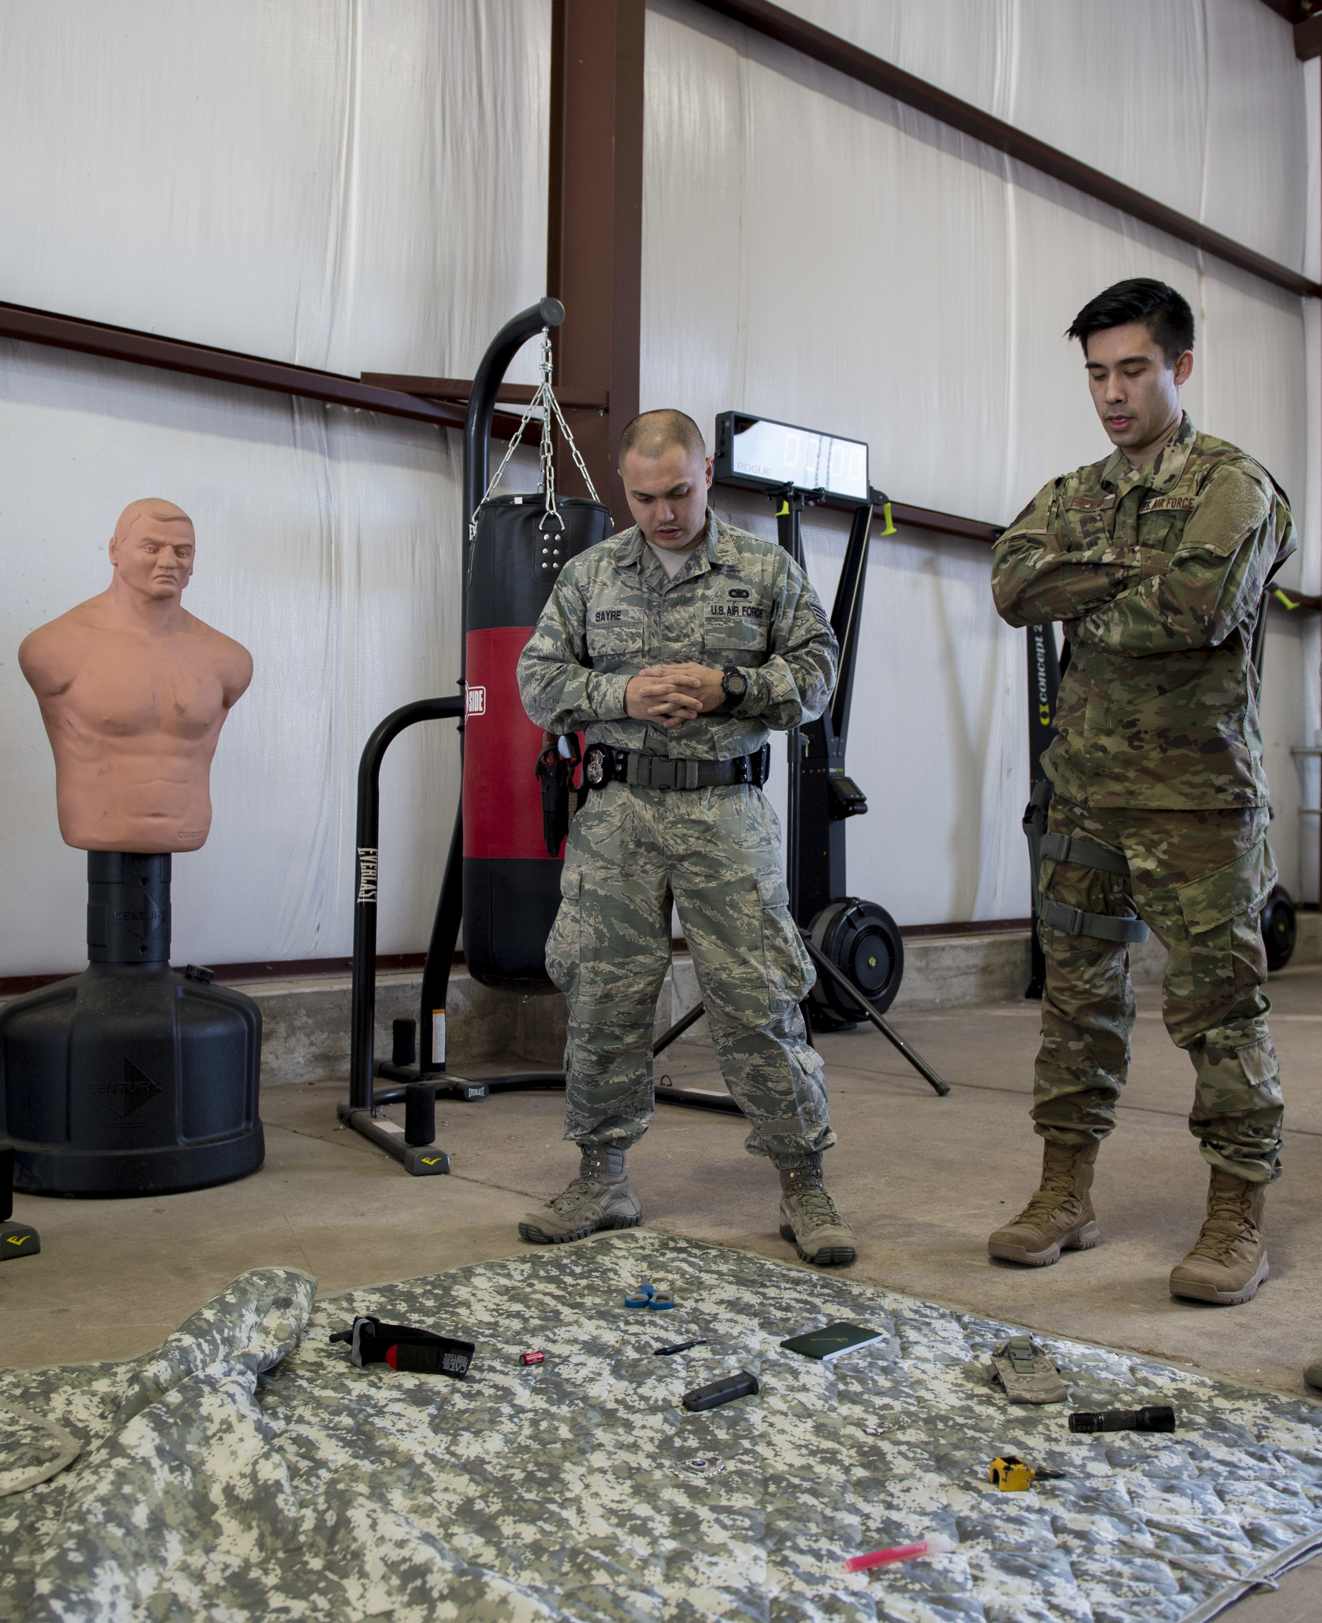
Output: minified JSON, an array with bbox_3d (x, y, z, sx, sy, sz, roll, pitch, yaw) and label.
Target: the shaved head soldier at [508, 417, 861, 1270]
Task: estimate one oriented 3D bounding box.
[{"bbox_3d":[0.060,0.033,3.140,0.650,1.610,0.460,1,0,7],"label":"shaved head soldier"}]

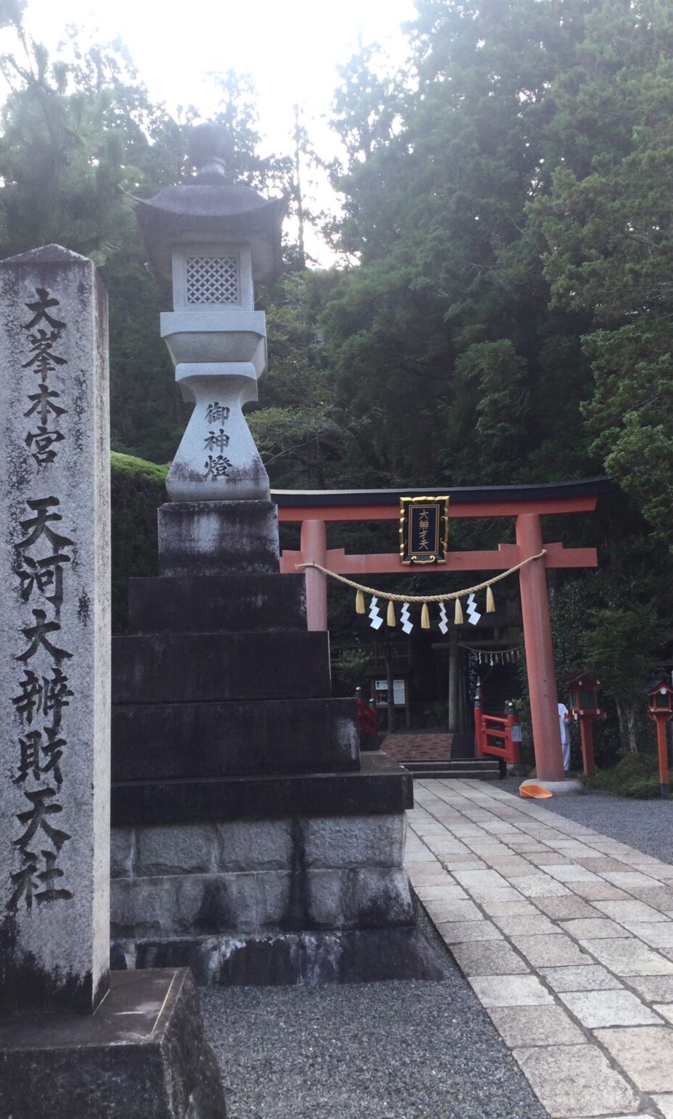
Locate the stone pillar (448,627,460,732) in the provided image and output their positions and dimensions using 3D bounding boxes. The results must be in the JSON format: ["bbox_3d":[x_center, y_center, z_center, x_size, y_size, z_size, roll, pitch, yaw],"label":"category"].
[{"bbox_3d":[3.471,3.526,29.604,0.298,3.104,0.285,0,-8,-2],"label":"stone pillar"}]

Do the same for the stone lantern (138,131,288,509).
[{"bbox_3d":[-0.866,-1.821,7.313,1.117,2.961,1.117,-2,-8,-2],"label":"stone lantern"}]

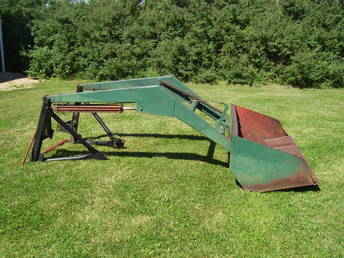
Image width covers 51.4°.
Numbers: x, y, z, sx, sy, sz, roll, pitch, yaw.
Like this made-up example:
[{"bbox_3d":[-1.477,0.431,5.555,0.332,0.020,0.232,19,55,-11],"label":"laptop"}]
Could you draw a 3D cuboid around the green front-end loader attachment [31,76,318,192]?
[{"bbox_3d":[-0.035,-0.125,4.628,3.412,1.025,1.839,2,15,9],"label":"green front-end loader attachment"}]

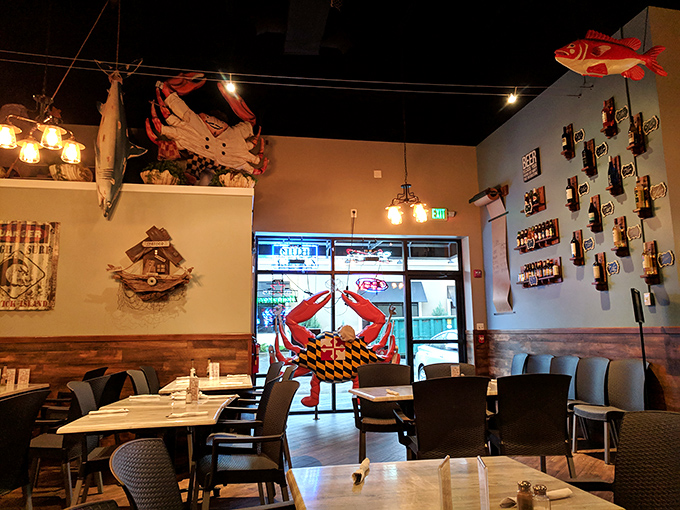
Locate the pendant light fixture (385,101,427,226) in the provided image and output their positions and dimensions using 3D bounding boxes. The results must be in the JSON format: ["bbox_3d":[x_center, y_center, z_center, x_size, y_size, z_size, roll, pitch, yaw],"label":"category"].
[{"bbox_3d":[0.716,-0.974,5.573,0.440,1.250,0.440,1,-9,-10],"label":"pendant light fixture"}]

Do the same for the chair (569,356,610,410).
[{"bbox_3d":[2.480,1.542,5.395,0.570,0.907,0.525,1,-9,-10],"label":"chair"}]

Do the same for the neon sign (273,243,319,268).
[{"bbox_3d":[-0.684,0.009,7.893,0.730,0.420,0.090,1,-9,-10],"label":"neon sign"}]

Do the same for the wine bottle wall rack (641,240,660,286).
[{"bbox_3d":[2.888,0.080,4.799,0.098,0.410,0.145,1,-9,-10],"label":"wine bottle wall rack"}]

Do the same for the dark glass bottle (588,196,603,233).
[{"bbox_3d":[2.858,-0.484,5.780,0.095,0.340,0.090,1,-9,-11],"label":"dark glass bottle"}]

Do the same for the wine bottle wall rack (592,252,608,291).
[{"bbox_3d":[2.869,0.185,5.650,0.105,0.420,0.125,1,-9,-10],"label":"wine bottle wall rack"}]

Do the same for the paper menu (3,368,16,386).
[{"bbox_3d":[-3.213,1.189,4.983,0.105,0.155,0.040,1,-9,-10],"label":"paper menu"}]

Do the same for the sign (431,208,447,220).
[{"bbox_3d":[1.635,-0.670,8.367,0.270,0.205,0.050,1,-9,-10],"label":"sign"}]

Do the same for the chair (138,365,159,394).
[{"bbox_3d":[-1.651,1.548,4.978,0.580,0.900,0.550,1,-9,-10],"label":"chair"}]

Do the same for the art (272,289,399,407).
[{"bbox_3d":[-0.052,1.331,7.409,1.860,1.700,0.300,1,-9,-10],"label":"art"}]

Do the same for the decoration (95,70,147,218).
[{"bbox_3d":[-2.427,-1.276,5.662,0.550,1.750,0.350,1,-9,-10],"label":"decoration"}]

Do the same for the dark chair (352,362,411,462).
[{"bbox_3d":[0.428,1.463,4.579,0.580,0.900,0.600,0,-9,-7],"label":"dark chair"}]

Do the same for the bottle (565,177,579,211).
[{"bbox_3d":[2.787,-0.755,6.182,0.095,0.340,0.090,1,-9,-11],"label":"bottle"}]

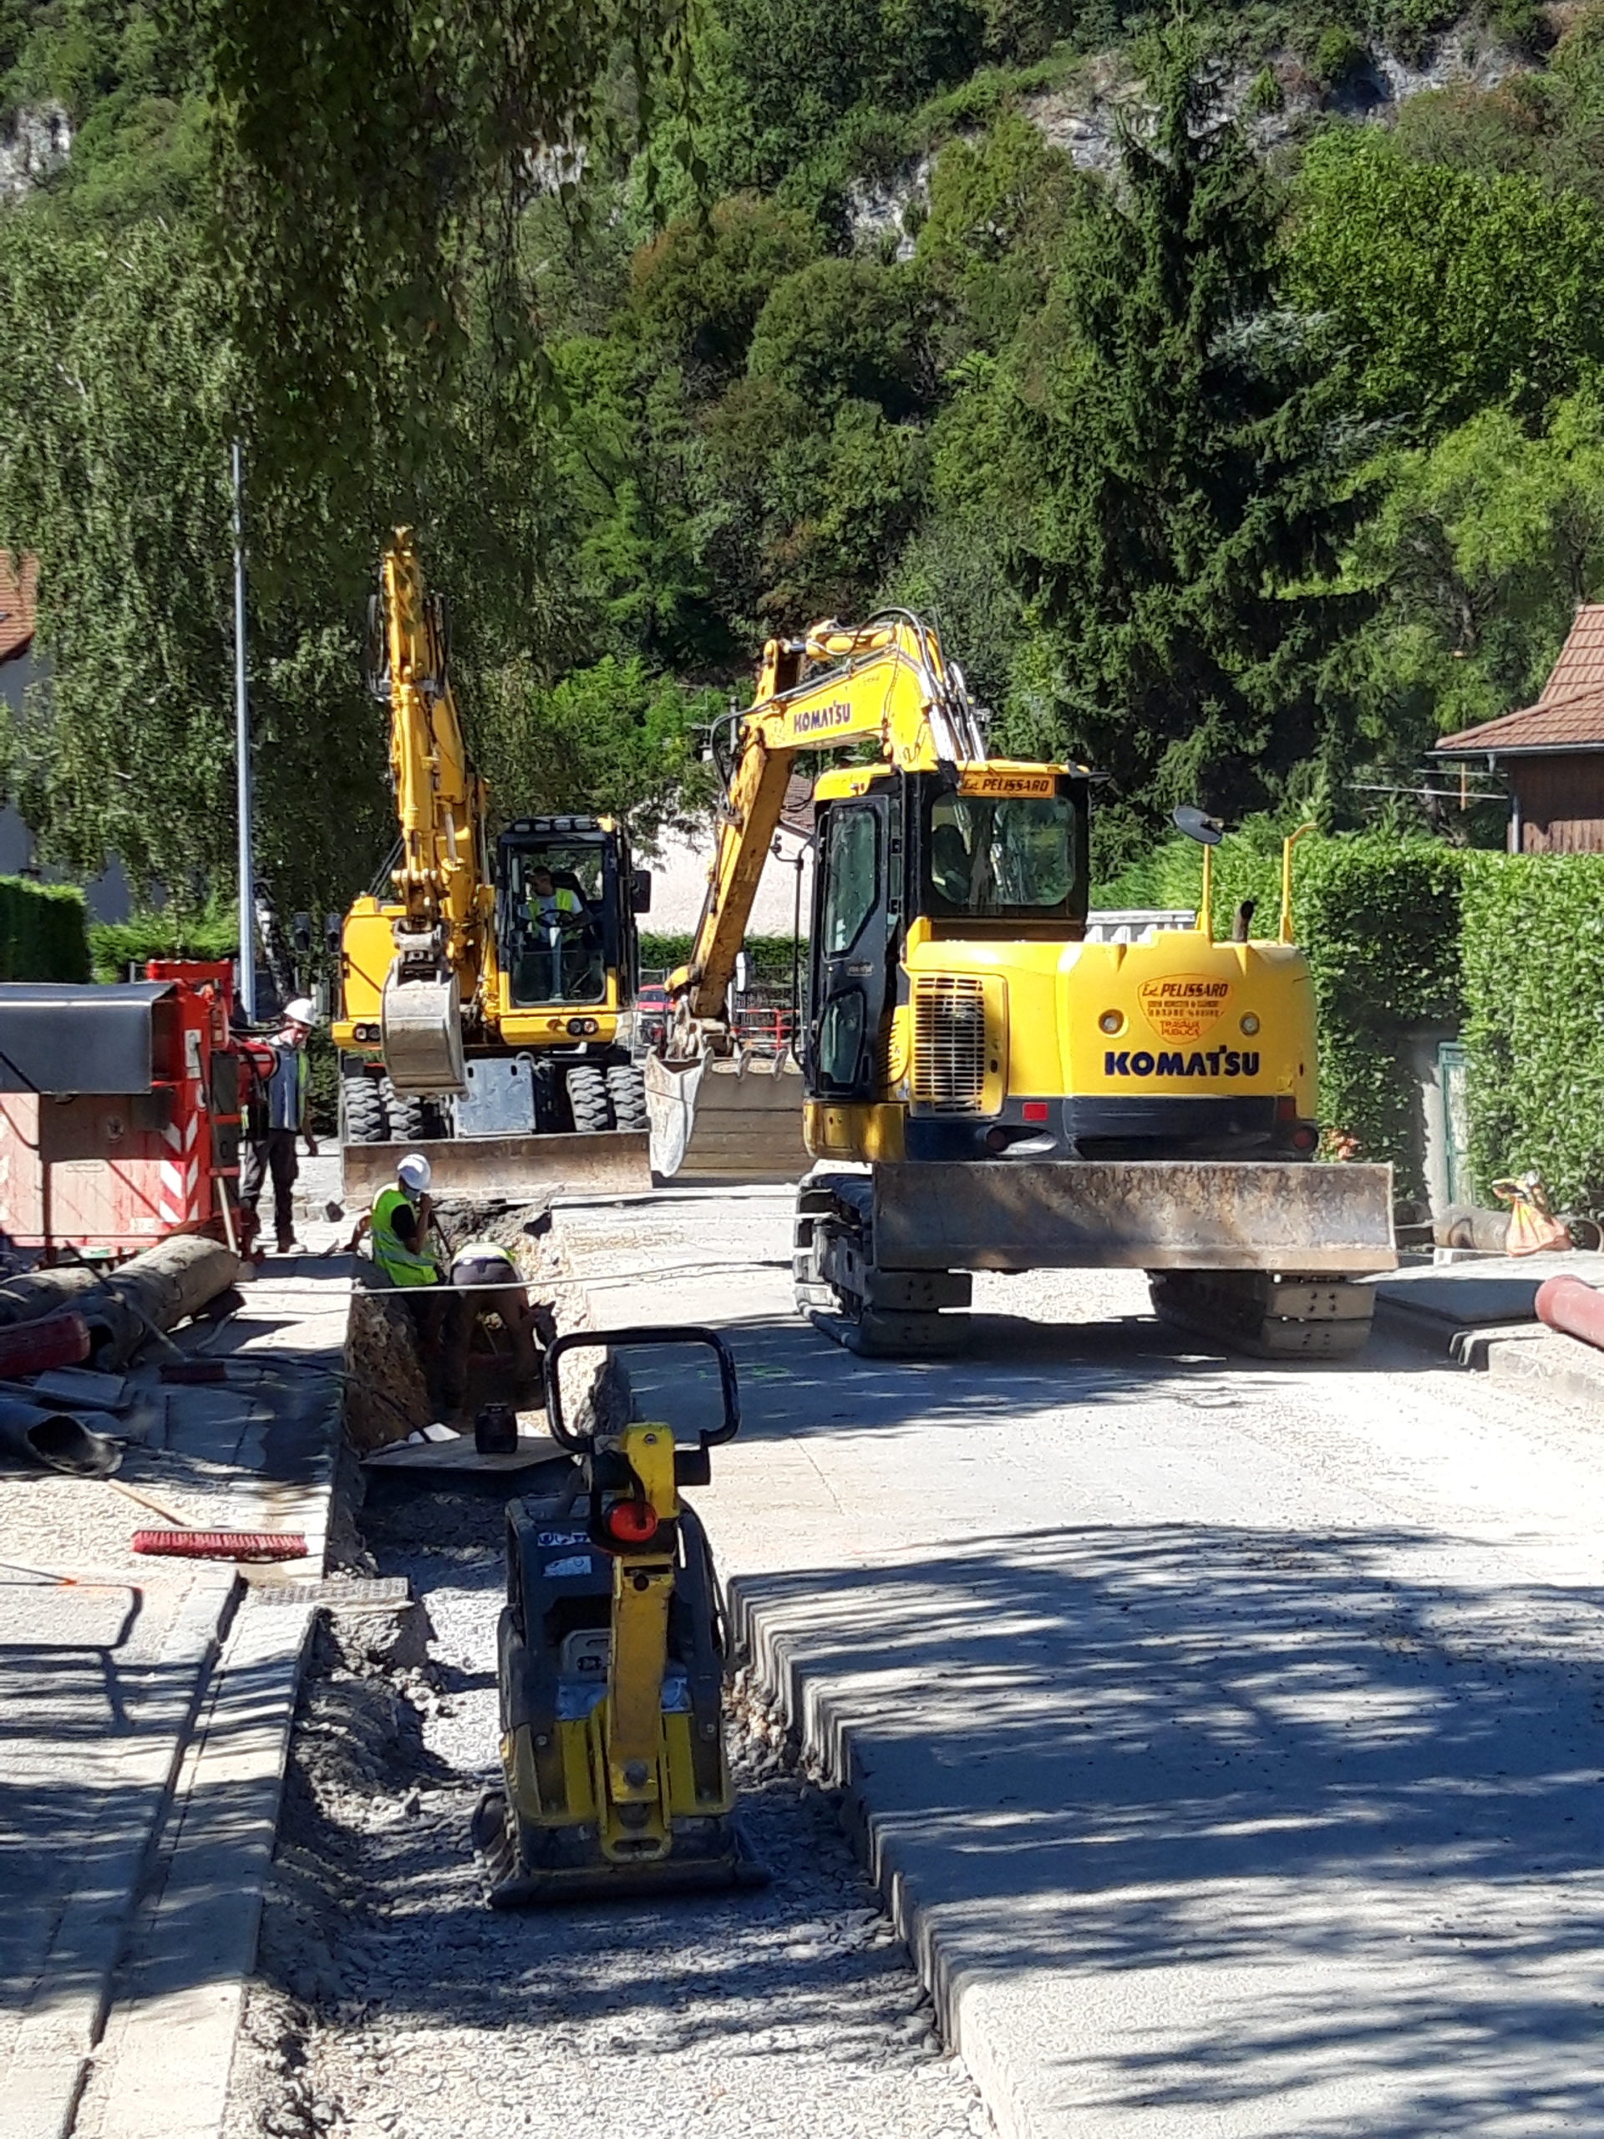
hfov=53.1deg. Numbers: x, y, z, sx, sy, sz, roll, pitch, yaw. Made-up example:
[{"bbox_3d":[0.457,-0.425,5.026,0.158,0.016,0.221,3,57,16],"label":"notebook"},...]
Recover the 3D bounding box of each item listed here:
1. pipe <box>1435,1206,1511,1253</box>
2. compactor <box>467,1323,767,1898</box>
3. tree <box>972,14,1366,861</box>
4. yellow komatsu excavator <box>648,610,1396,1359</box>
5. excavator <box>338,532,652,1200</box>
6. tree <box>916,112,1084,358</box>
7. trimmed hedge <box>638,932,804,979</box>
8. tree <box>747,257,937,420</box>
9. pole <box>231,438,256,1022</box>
[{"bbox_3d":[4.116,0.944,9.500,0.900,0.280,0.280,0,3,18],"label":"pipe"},{"bbox_3d":[-0.452,1.177,3.993,0.630,1.220,0.880,-1,3,-12],"label":"compactor"},{"bbox_3d":[6.049,-8.517,26.614,6.800,17.600,6.800,0,3,0],"label":"tree"},{"bbox_3d":[0.704,-0.903,10.068,2.800,4.100,6.700,-1,3,-20],"label":"yellow komatsu excavator"},{"bbox_3d":[-2.881,-1.540,14.340,2.650,5.000,6.100,-1,3,-7],"label":"excavator"},{"bbox_3d":[10.477,-43.985,85.000,9.000,13.500,9.000,0,3,0],"label":"tree"},{"bbox_3d":[-1.451,-1.950,30.000,4.000,1.300,1.000,0,3,0],"label":"trimmed hedge"},{"bbox_3d":[1.833,-33.974,75.000,8.800,8.000,8.500,0,3,0],"label":"tree"},{"bbox_3d":[-5.519,-2.699,15.884,0.200,7.200,0.200,0,3,0],"label":"pole"}]

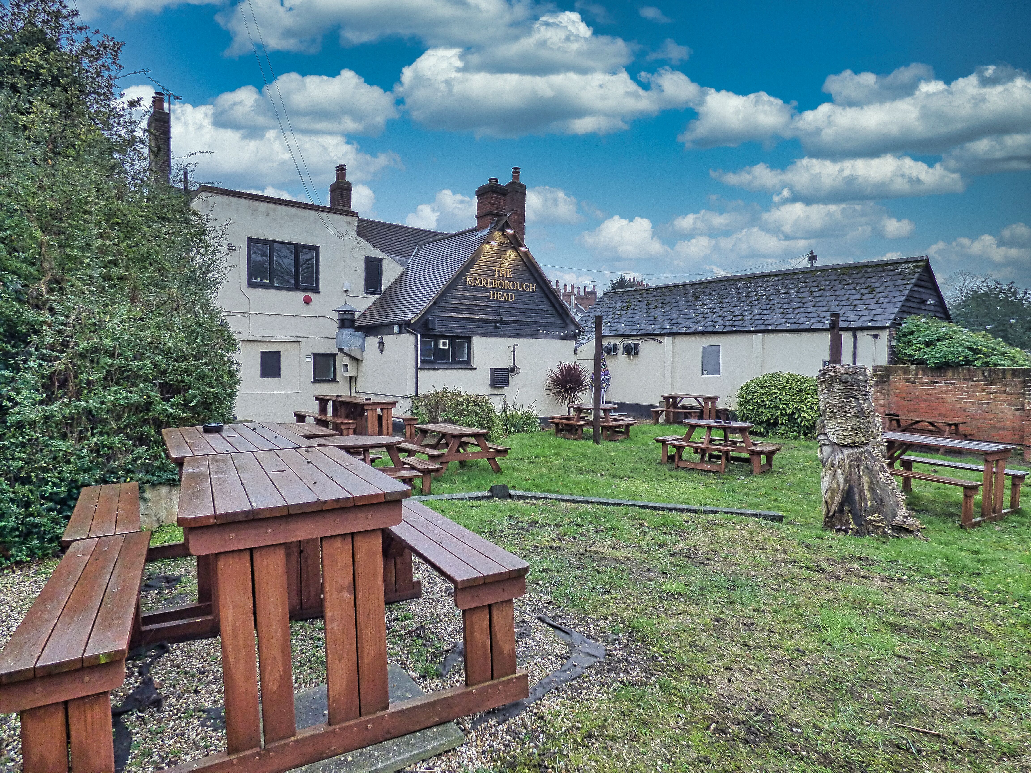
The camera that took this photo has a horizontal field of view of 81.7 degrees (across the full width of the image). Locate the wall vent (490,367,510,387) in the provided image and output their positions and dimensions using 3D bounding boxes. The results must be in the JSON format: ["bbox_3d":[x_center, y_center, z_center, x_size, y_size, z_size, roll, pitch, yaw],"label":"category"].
[{"bbox_3d":[-0.358,-0.198,13.930,0.440,0.440,0.140,-1,3,-39],"label":"wall vent"}]

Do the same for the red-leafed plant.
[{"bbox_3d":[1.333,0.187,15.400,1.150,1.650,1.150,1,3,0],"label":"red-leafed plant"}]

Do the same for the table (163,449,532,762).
[{"bbox_3d":[-0.830,0.690,2.180,1.400,0.790,1.220,-3,3,-28],"label":"table"}]

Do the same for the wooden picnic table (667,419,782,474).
[{"bbox_3d":[3.378,0.976,9.986,1.840,0.730,1.840,3,2,37],"label":"wooden picnic table"}]

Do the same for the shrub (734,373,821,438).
[{"bbox_3d":[6.227,0.421,13.850,1.400,1.500,2.000,-1,3,-40],"label":"shrub"}]

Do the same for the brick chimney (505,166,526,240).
[{"bbox_3d":[0.014,-6.160,20.200,0.470,2.500,0.550,-1,3,-39],"label":"brick chimney"}]

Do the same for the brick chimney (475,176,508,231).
[{"bbox_3d":[-0.592,-4.522,14.700,0.540,1.360,0.660,-1,3,-39],"label":"brick chimney"}]

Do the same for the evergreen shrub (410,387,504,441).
[{"bbox_3d":[-1.199,0.579,12.400,1.850,1.080,1.050,-1,3,-39],"label":"evergreen shrub"}]

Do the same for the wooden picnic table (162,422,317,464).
[{"bbox_3d":[-1.627,0.694,3.452,0.668,0.812,1.227,-2,4,-32],"label":"wooden picnic table"}]

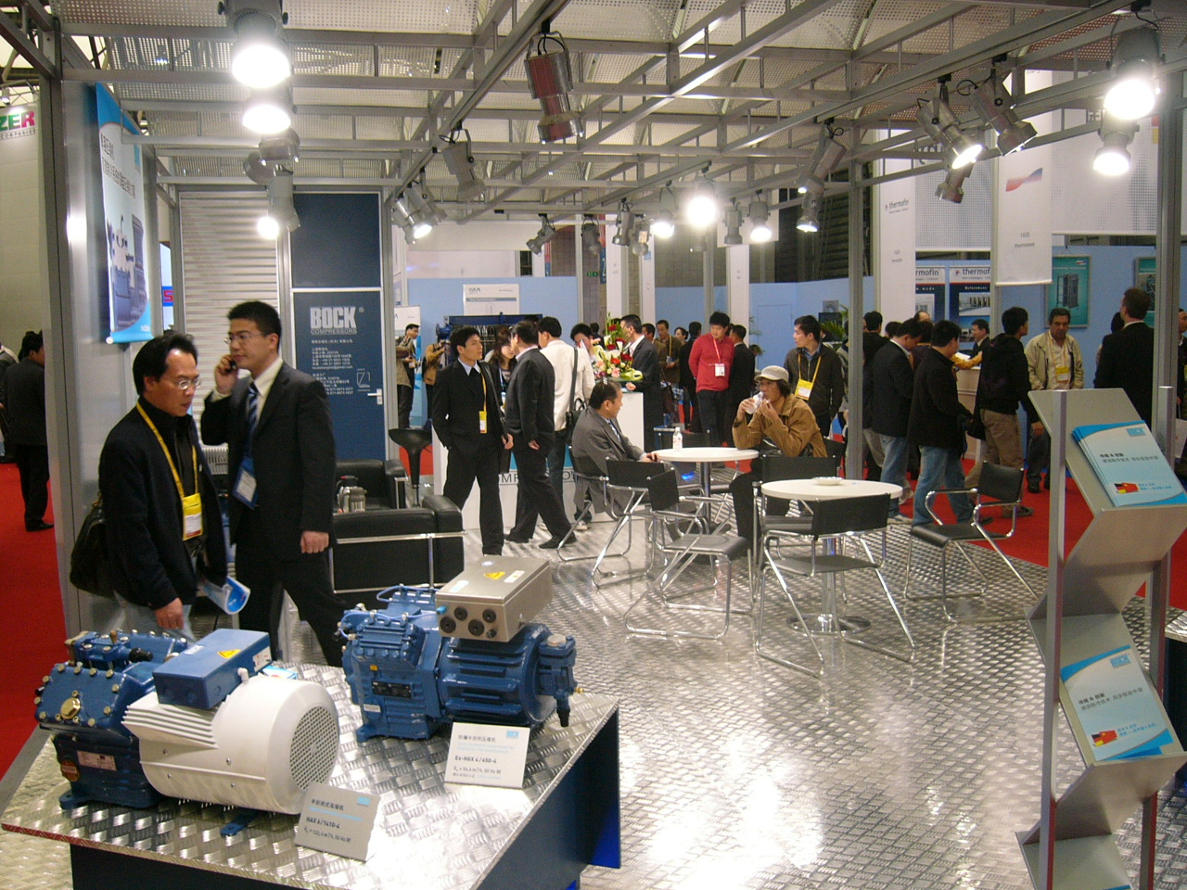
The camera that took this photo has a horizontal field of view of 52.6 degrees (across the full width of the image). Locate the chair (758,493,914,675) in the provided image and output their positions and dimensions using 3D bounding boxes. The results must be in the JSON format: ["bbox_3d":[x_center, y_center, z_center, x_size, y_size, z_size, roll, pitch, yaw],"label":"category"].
[{"bbox_3d":[1.176,0.647,5.915,0.570,0.820,0.580,-4,6,-27],"label":"chair"}]

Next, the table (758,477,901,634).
[{"bbox_3d":[1.300,0.620,6.603,0.775,0.750,0.775,-1,6,0],"label":"table"}]

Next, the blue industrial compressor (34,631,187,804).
[{"bbox_3d":[-1.160,0.695,3.101,0.330,0.410,0.430,1,6,19],"label":"blue industrial compressor"}]

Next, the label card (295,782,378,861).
[{"bbox_3d":[-0.588,0.863,2.752,0.210,0.145,0.012,2,-18,28],"label":"label card"}]

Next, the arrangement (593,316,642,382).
[{"bbox_3d":[0.204,-0.828,10.350,0.470,0.570,0.420,-2,6,-14],"label":"arrangement"}]

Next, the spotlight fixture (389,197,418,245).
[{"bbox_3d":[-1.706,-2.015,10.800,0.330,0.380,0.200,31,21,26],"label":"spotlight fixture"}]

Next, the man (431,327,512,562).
[{"bbox_3d":[-0.895,-0.027,8.688,0.540,1.676,0.380,-4,6,-30],"label":"man"}]

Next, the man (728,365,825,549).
[{"bbox_3d":[1.350,0.094,8.803,0.680,1.349,0.520,-6,8,-44],"label":"man"}]

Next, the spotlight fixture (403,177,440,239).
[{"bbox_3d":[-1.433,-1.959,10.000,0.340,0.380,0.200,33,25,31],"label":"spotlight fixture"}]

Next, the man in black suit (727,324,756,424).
[{"bbox_3d":[1.640,-0.519,13.284,0.520,1.610,0.340,-6,8,-40],"label":"man in black suit"}]

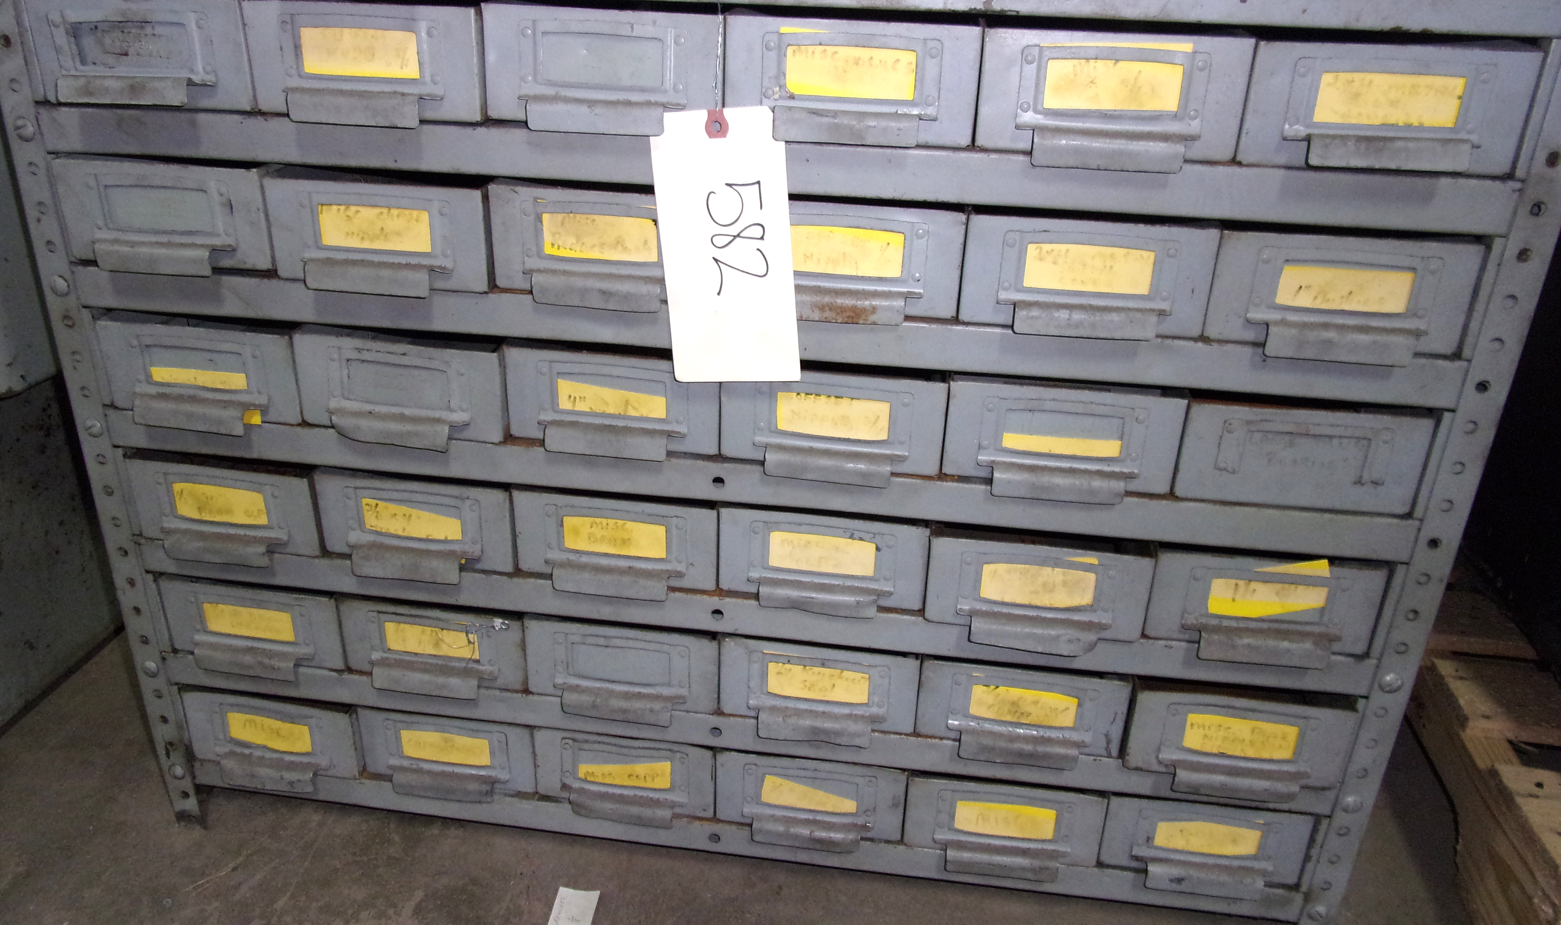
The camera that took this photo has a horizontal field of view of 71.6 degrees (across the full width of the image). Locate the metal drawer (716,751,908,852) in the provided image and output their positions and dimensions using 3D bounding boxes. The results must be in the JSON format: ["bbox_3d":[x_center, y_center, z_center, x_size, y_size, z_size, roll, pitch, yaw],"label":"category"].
[{"bbox_3d":[0.039,0.200,0.923,0.142,0.068,0.290,5,24,6],"label":"metal drawer"}]

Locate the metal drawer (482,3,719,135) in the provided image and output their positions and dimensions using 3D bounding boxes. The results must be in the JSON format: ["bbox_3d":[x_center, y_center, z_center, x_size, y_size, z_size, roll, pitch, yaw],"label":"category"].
[{"bbox_3d":[-0.085,-0.275,0.734,0.140,0.065,0.290,5,24,6],"label":"metal drawer"}]

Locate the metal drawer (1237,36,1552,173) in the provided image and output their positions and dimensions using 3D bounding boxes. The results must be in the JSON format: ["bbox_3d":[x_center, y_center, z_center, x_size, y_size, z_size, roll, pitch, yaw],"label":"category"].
[{"bbox_3d":[0.348,-0.253,0.722,0.143,0.067,0.338,5,24,6],"label":"metal drawer"}]

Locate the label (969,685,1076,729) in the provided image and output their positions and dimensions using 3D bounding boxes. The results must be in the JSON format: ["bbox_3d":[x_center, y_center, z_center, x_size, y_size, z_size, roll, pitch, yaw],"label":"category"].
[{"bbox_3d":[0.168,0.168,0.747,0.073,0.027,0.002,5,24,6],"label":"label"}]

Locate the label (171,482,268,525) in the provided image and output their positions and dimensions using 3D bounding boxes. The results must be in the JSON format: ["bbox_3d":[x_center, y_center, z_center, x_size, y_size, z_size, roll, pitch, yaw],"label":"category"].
[{"bbox_3d":[-0.399,0.030,0.771,0.069,0.026,0.004,5,24,6],"label":"label"}]

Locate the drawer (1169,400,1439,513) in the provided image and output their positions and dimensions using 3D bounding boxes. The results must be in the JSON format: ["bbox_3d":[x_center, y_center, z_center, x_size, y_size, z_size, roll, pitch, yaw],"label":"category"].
[{"bbox_3d":[0.334,-0.057,0.780,0.141,0.064,0.275,5,24,6],"label":"drawer"}]

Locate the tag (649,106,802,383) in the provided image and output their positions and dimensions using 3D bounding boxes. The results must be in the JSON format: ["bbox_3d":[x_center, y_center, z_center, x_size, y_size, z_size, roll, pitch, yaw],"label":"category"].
[{"bbox_3d":[-0.032,-0.124,0.635,0.079,0.159,0.002,0,20,12],"label":"tag"}]

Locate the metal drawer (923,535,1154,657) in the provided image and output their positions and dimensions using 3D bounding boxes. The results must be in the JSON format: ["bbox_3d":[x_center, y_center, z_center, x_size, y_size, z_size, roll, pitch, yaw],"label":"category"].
[{"bbox_3d":[0.188,0.022,0.843,0.143,0.067,0.338,5,24,6],"label":"metal drawer"}]

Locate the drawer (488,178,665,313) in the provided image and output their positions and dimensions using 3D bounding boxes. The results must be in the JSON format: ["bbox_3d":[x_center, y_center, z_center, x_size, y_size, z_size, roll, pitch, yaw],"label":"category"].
[{"bbox_3d":[-0.091,-0.183,0.782,0.142,0.067,0.279,5,24,6],"label":"drawer"}]

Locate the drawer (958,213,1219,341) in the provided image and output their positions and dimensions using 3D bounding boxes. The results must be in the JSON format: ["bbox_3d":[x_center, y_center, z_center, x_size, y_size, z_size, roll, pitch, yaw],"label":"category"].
[{"bbox_3d":[0.196,-0.158,0.747,0.142,0.067,0.279,5,24,6],"label":"drawer"}]

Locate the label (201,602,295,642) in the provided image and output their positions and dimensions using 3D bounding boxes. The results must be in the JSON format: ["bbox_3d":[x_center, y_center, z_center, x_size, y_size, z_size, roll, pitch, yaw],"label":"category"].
[{"bbox_3d":[-0.403,0.122,0.820,0.073,0.026,0.002,5,24,6],"label":"label"}]

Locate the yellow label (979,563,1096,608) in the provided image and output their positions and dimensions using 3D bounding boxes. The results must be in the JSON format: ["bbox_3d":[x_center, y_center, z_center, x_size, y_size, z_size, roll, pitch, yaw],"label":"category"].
[{"bbox_3d":[0.168,0.080,0.703,0.073,0.026,0.002,5,24,6],"label":"yellow label"}]

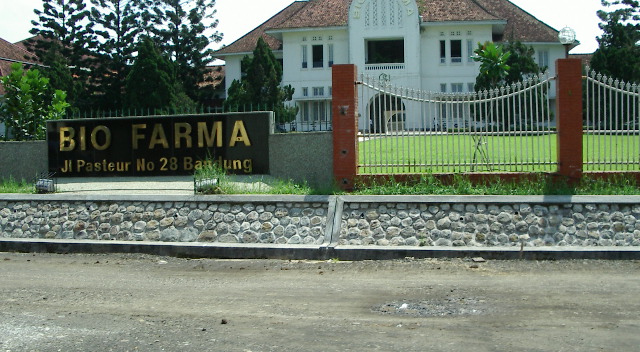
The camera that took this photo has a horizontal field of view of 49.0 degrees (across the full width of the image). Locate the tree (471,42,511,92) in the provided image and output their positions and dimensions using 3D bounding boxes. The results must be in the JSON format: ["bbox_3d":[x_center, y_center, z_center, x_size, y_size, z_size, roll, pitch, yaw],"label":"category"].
[{"bbox_3d":[3.002,-1.192,12.300,0.680,2.266,0.680,0,4,9],"label":"tree"}]

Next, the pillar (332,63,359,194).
[{"bbox_3d":[0.388,-0.746,11.000,0.345,1.953,0.340,0,4,9],"label":"pillar"}]

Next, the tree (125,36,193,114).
[{"bbox_3d":[-9.714,-5.064,42.001,4.000,6.479,4.000,0,4,9],"label":"tree"}]

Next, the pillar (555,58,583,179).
[{"bbox_3d":[3.736,-0.813,10.550,0.345,1.842,0.340,0,4,9],"label":"pillar"}]

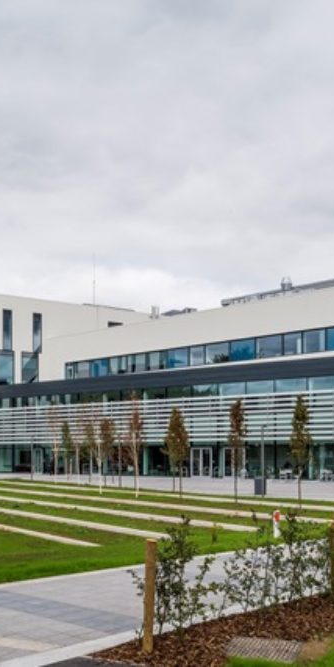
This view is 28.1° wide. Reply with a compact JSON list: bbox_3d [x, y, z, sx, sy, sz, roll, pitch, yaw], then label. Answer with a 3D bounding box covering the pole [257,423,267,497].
[{"bbox_3d":[5.007,6.512,34.170,0.250,3.700,0.550,-5,-8,40],"label":"pole"}]

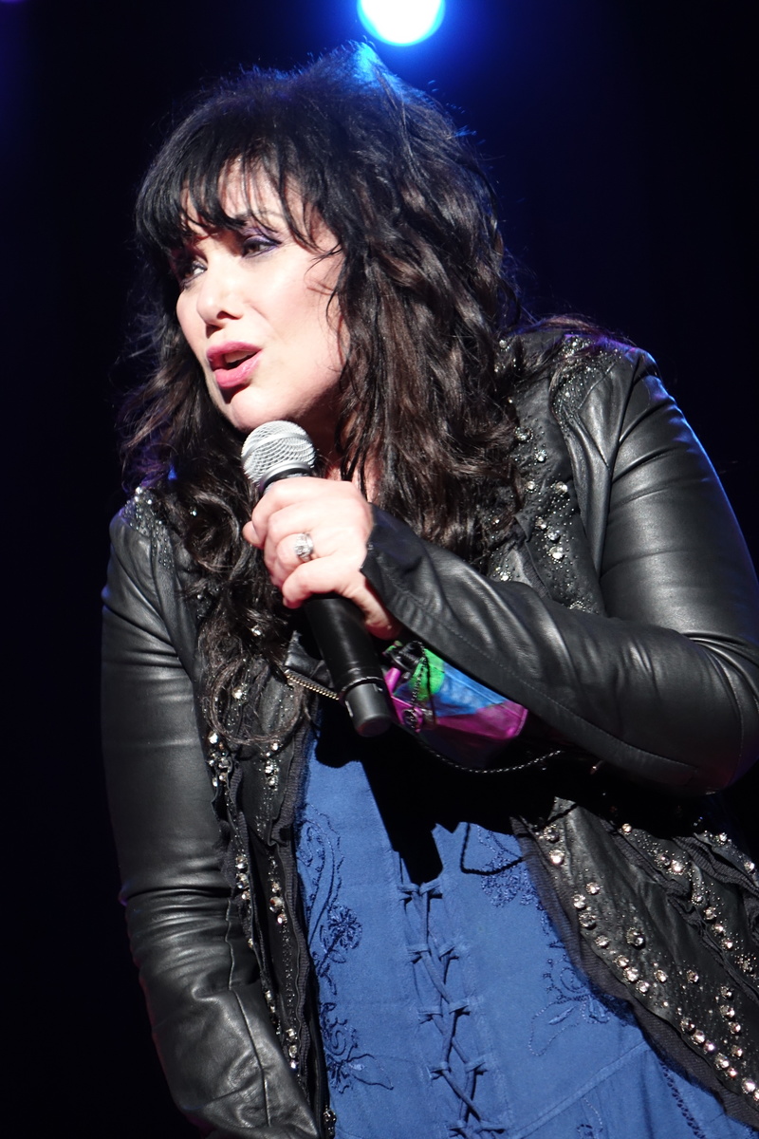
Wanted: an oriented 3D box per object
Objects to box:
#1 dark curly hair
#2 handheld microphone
[{"bbox_3d":[-0.037,-0.129,3.730,0.310,0.470,0.280,-12,-12,38],"label":"dark curly hair"},{"bbox_3d":[-0.040,0.004,3.546,0.051,0.253,0.051,-20,-32,0],"label":"handheld microphone"}]

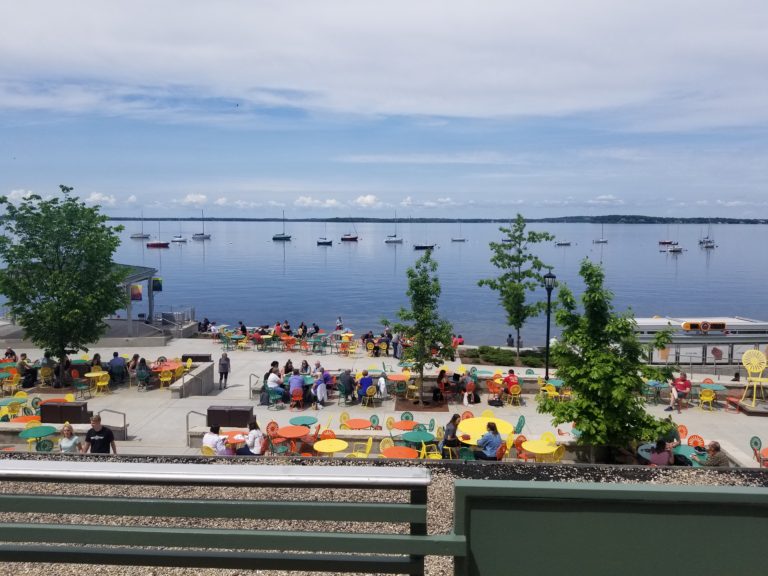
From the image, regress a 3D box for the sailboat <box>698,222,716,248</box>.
[{"bbox_3d":[119.997,-19.928,212.663,7.000,10.200,2.400,-4,8,-30],"label":"sailboat"}]

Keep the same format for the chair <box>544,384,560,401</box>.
[{"bbox_3d":[6.796,4.259,23.294,0.540,0.870,0.600,4,7,27],"label":"chair"}]

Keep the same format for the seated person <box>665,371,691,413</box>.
[{"bbox_3d":[11.578,4.066,22.561,0.820,1.350,0.580,-5,9,-39],"label":"seated person"}]

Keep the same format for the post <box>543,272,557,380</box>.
[{"bbox_3d":[7.091,1.696,24.708,0.520,4.650,0.520,0,7,0],"label":"post"}]

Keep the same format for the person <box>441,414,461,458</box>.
[{"bbox_3d":[1.847,4.240,16.044,0.660,1.300,0.460,-2,7,-17],"label":"person"}]

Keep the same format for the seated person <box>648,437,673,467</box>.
[{"bbox_3d":[6.895,4.485,14.388,0.750,1.250,0.470,-6,9,-42],"label":"seated person"}]

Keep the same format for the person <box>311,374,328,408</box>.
[{"bbox_3d":[-2.606,4.178,23.397,0.800,1.250,0.500,6,9,41],"label":"person"}]

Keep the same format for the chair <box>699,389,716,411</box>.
[{"bbox_3d":[12.676,4.311,22.589,0.580,0.870,0.590,1,7,7],"label":"chair"}]

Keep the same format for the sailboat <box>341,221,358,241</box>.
[{"bbox_3d":[-16.367,-26.938,273.338,7.700,9.600,2.500,0,7,-6],"label":"sailboat"}]

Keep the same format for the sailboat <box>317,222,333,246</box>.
[{"bbox_3d":[-21.290,-19.590,208.140,5.400,8.000,1.900,0,7,-6],"label":"sailboat"}]

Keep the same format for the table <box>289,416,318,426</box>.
[{"bbox_3d":[-2.661,4.766,19.095,0.910,0.730,0.910,0,7,0],"label":"table"}]

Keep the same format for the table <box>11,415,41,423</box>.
[{"bbox_3d":[-12.082,4.850,19.533,0.914,0.730,0.914,0,7,0],"label":"table"}]

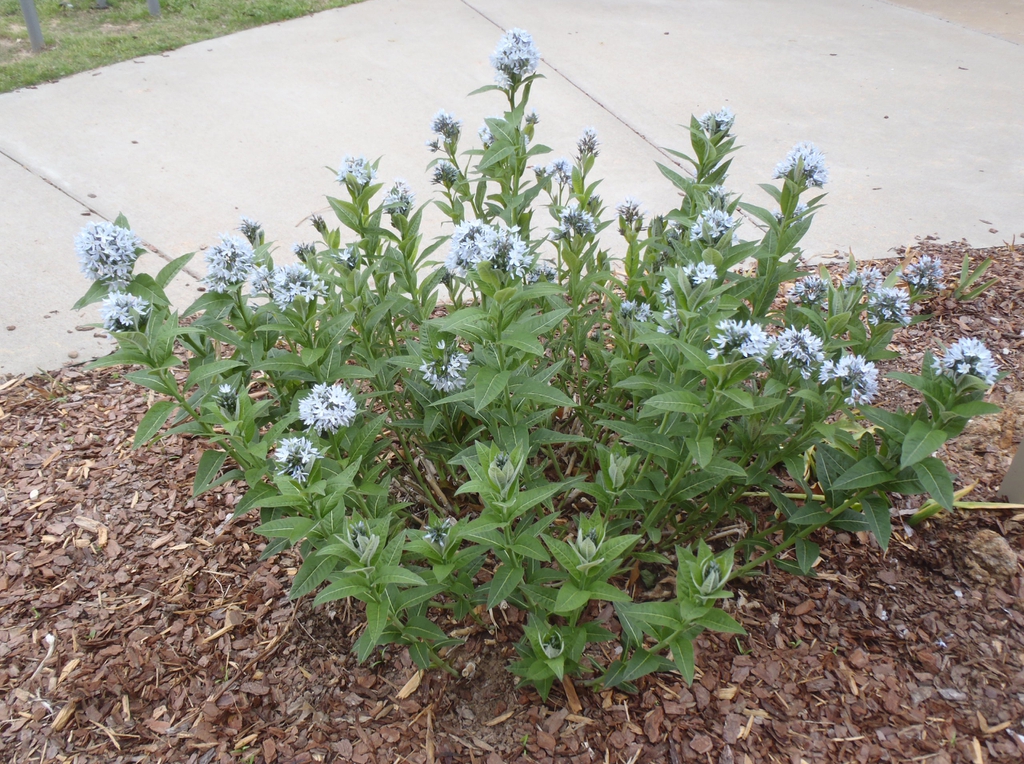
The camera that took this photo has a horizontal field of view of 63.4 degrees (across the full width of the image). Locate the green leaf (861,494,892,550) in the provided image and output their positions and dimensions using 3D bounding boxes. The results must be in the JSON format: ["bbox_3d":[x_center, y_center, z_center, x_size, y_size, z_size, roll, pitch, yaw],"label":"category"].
[{"bbox_3d":[0.492,0.191,1.118,0.032,0.011,0.072,-7,72,-11],"label":"green leaf"}]

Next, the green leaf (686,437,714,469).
[{"bbox_3d":[0.244,0.092,1.076,0.033,0.013,0.060,5,35,2],"label":"green leaf"}]

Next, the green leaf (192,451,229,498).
[{"bbox_3d":[-0.391,0.115,1.063,0.030,0.011,0.065,18,72,29],"label":"green leaf"}]

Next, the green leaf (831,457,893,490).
[{"bbox_3d":[0.527,0.138,1.250,0.104,0.015,0.043,-8,55,-8],"label":"green leaf"}]

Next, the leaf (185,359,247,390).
[{"bbox_3d":[-0.388,-0.011,1.086,0.078,0.011,0.028,-27,43,-24],"label":"leaf"}]

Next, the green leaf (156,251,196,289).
[{"bbox_3d":[-0.447,-0.147,1.090,0.024,0.011,0.077,24,64,37],"label":"green leaf"}]

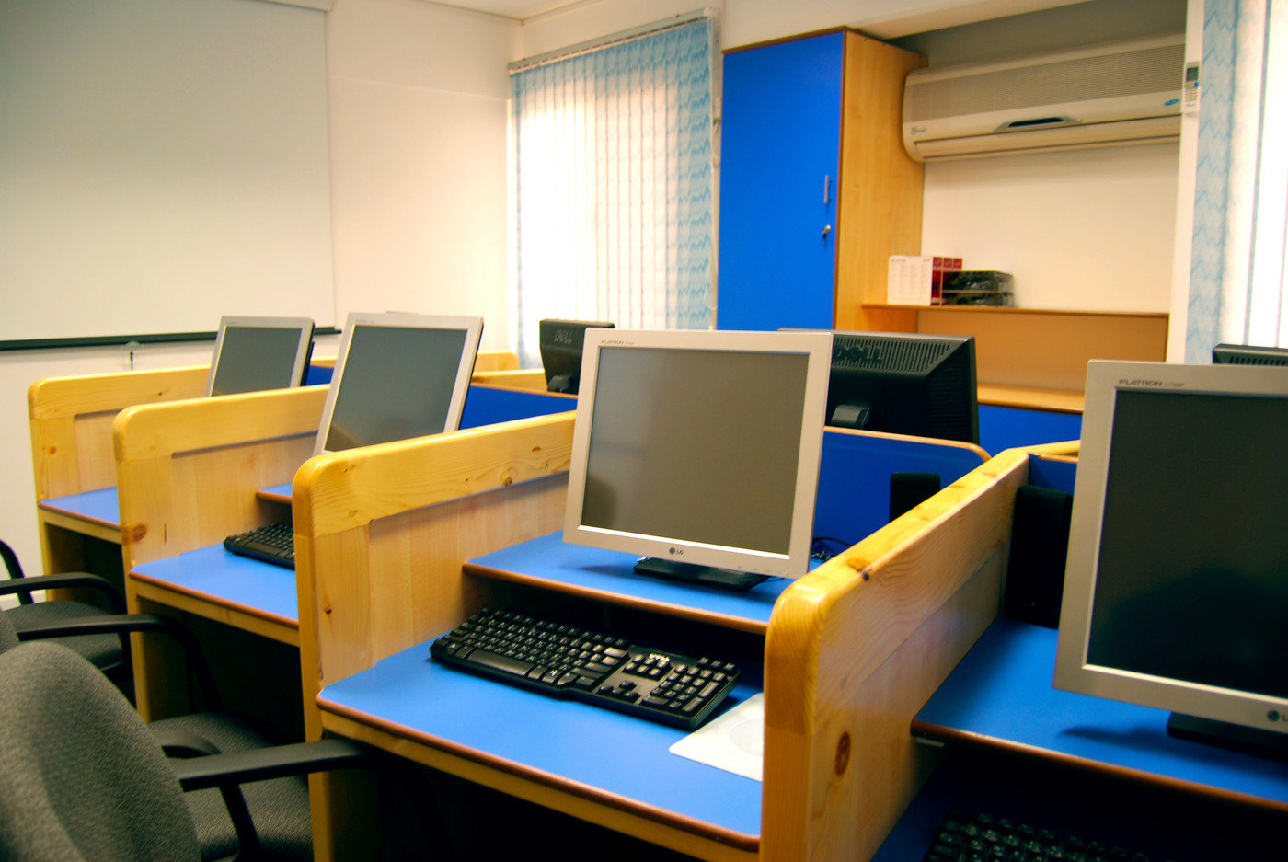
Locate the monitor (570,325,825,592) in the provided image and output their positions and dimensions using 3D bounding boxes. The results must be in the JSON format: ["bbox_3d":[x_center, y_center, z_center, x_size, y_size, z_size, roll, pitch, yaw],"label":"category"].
[{"bbox_3d":[0.103,0.040,1.444,0.396,0.380,0.220,6,10,31],"label":"monitor"}]

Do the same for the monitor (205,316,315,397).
[{"bbox_3d":[-0.981,-0.114,2.578,0.396,0.370,0.220,6,11,34],"label":"monitor"}]

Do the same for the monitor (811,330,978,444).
[{"bbox_3d":[0.371,0.016,1.675,0.376,0.370,0.200,9,12,44],"label":"monitor"}]

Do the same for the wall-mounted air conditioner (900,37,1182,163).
[{"bbox_3d":[1.291,-1.048,3.096,0.890,0.282,0.190,9,12,43],"label":"wall-mounted air conditioner"}]

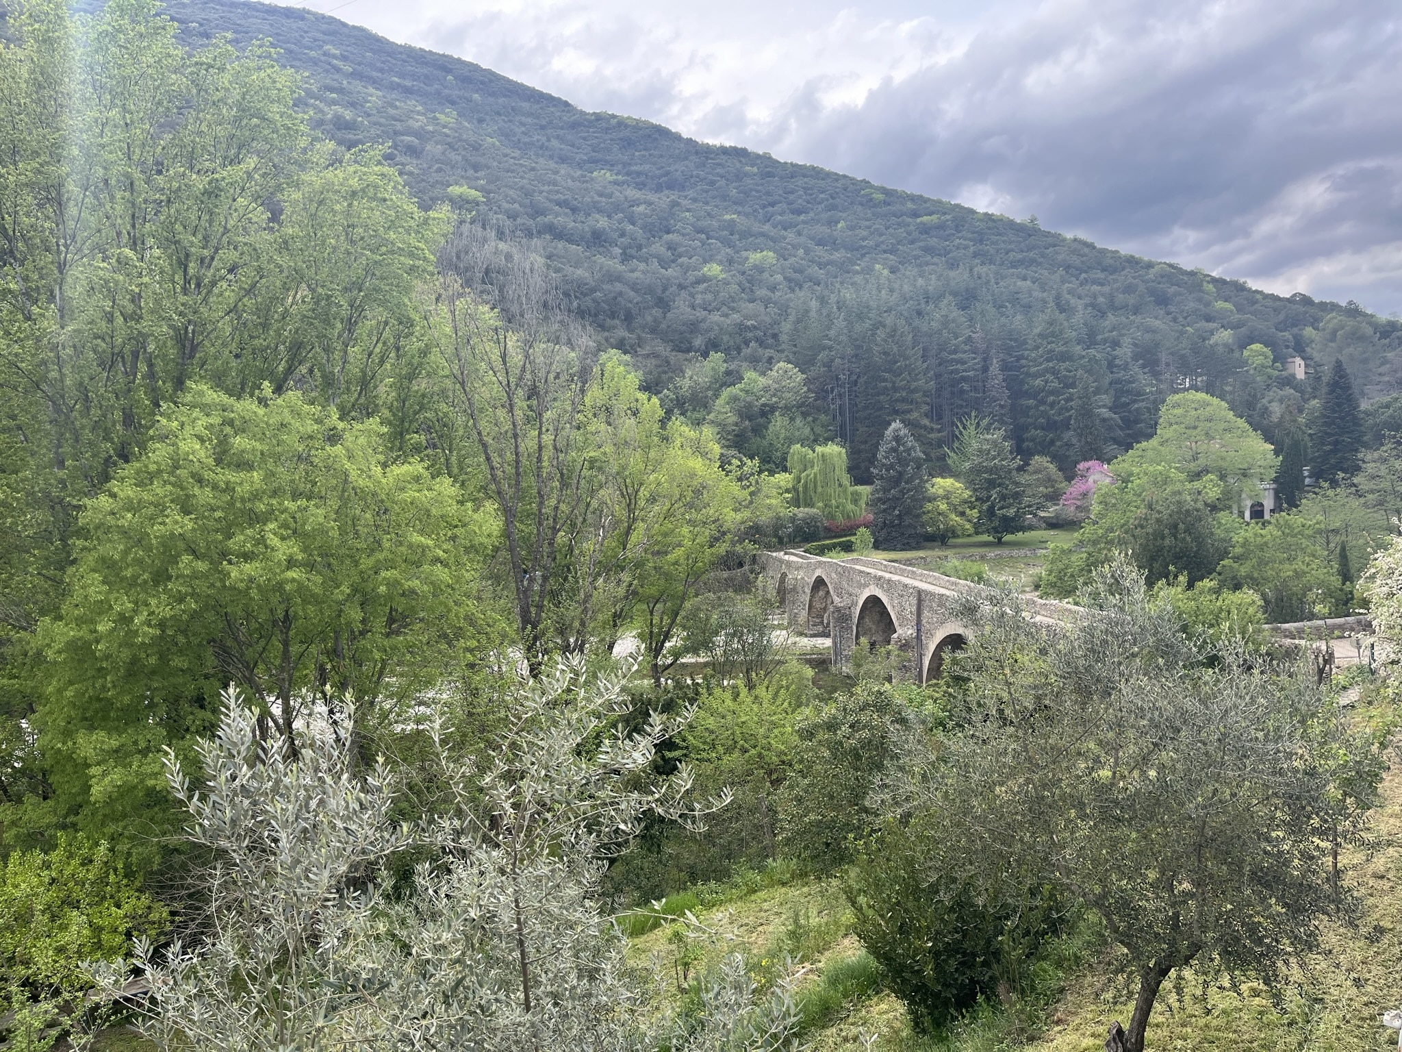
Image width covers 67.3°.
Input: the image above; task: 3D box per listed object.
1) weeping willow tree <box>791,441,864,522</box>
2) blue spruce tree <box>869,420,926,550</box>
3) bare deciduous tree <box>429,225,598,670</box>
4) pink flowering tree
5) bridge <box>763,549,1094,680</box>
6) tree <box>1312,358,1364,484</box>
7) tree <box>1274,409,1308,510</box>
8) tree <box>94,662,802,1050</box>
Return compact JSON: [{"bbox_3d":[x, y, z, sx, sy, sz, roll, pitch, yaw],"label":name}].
[{"bbox_3d":[16.530,-5.201,137.000,10.118,11.115,10.118,0,1,7],"label":"weeping willow tree"},{"bbox_3d":[23.778,-4.954,127.000,7.001,15.588,7.001,0,1,11],"label":"blue spruce tree"},{"bbox_3d":[-11.739,-4.840,66.000,10.641,28.146,10.641,0,1,-10],"label":"bare deciduous tree"},{"bbox_3d":[52.506,-4.462,143.000,8.478,8.776,8.478,0,1,20],"label":"pink flowering tree"},{"bbox_3d":[13.300,6.800,85.000,5.200,8.200,75.000,0,1,-7],"label":"bridge"},{"bbox_3d":[99.886,-15.961,165.000,8.066,20.767,8.066,0,1,31],"label":"tree"},{"bbox_3d":[84.018,-9.205,150.000,4.681,14.822,4.681,0,1,29],"label":"tree"},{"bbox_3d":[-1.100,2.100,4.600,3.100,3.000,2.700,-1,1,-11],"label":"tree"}]

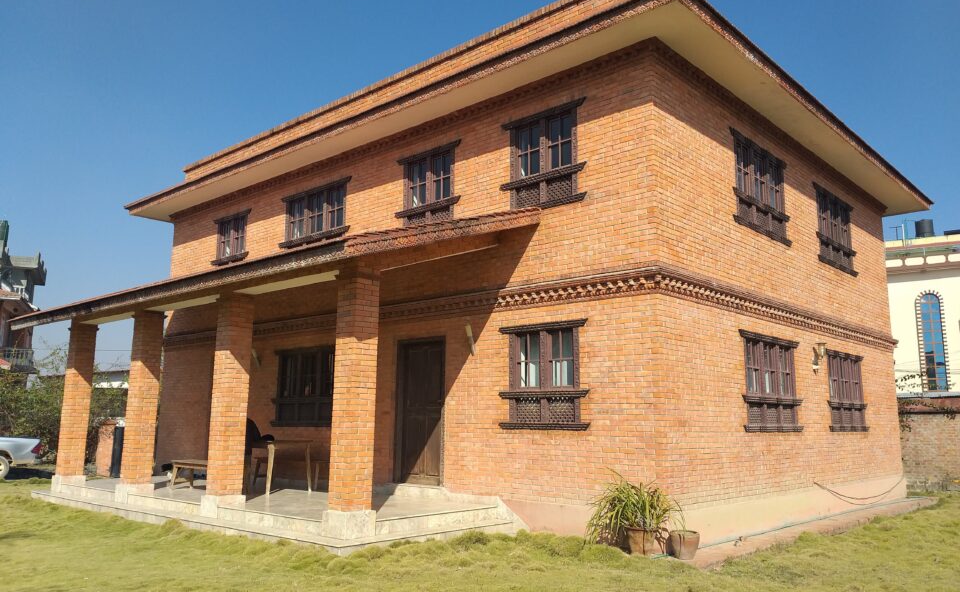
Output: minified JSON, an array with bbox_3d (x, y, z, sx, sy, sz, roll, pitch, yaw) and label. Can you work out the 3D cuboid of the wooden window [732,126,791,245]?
[{"bbox_3d":[4.368,-1.637,11.366,0.200,1.440,2.145,-9,-14,43],"label":"wooden window"}]

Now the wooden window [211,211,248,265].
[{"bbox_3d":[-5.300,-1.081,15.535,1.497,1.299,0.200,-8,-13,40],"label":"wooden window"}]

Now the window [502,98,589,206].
[{"bbox_3d":[0.924,-1.883,10.183,1.487,1.440,0.200,-8,-13,40],"label":"window"}]

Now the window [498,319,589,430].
[{"bbox_3d":[0.891,1.083,9.661,1.487,1.421,0.200,-8,-13,40],"label":"window"}]

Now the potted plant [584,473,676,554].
[{"bbox_3d":[1.737,2.533,8.266,0.950,0.951,0.800,-8,-13,40],"label":"potted plant"}]

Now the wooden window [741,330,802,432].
[{"bbox_3d":[4.335,1.329,10.845,0.200,1.421,2.145,-9,-14,43],"label":"wooden window"}]

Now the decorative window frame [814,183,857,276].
[{"bbox_3d":[6.679,-1.201,13.701,0.200,1.440,2.147,-9,-14,43],"label":"decorative window frame"}]

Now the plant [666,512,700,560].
[{"bbox_3d":[2.284,2.700,8.113,0.360,0.506,0.360,-8,-13,40],"label":"plant"}]

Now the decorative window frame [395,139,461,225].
[{"bbox_3d":[-0.794,-1.643,11.656,1.502,1.440,0.200,-8,-13,40],"label":"decorative window frame"}]

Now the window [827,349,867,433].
[{"bbox_3d":[6.647,1.765,13.180,0.200,1.421,2.147,-9,-14,43],"label":"window"}]

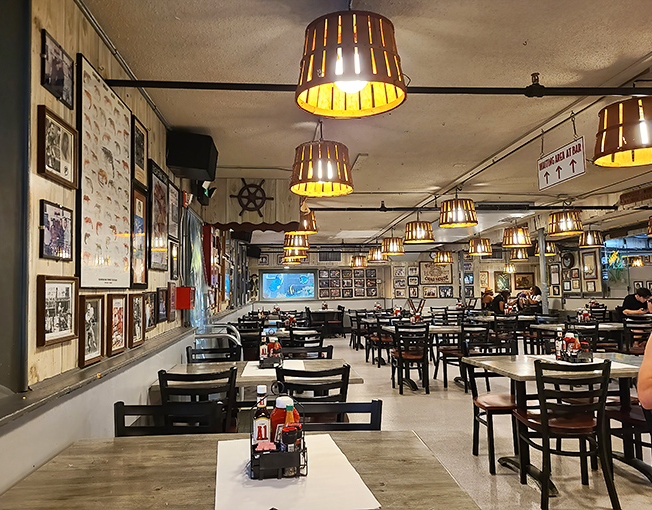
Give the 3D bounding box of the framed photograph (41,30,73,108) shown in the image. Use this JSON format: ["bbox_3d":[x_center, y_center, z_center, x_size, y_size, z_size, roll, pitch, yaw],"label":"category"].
[{"bbox_3d":[-1.137,-0.773,2.166,0.015,0.229,0.280,0,-4,-5],"label":"framed photograph"}]

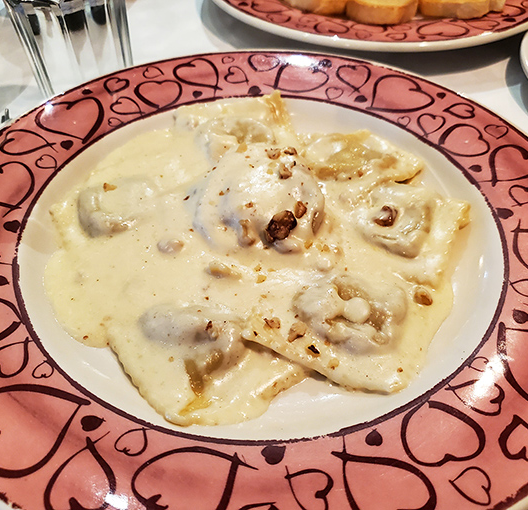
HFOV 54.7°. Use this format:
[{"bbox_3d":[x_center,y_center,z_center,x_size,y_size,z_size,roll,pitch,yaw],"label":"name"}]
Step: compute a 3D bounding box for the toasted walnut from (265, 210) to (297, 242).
[{"bbox_3d":[0.007,-0.012,0.209,0.010,0.011,0.018,28,53,24],"label":"toasted walnut"}]

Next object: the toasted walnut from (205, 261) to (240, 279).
[{"bbox_3d":[-0.017,0.007,0.219,0.016,0.006,0.007,16,49,15],"label":"toasted walnut"}]

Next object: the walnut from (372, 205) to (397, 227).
[{"bbox_3d":[0.054,-0.017,0.224,0.010,0.008,0.012,31,54,26],"label":"walnut"}]

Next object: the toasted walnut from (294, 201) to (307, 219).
[{"bbox_3d":[0.015,-0.018,0.208,0.005,0.006,0.008,7,47,6],"label":"toasted walnut"}]

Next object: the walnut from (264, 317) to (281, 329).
[{"bbox_3d":[0.003,0.026,0.195,0.006,0.004,0.005,18,49,16],"label":"walnut"}]

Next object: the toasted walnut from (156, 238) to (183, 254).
[{"bbox_3d":[-0.042,-0.004,0.230,0.012,0.006,0.007,1,47,1],"label":"toasted walnut"}]

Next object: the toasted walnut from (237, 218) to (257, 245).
[{"bbox_3d":[-0.007,-0.009,0.213,0.007,0.007,0.015,-11,48,-10],"label":"toasted walnut"}]

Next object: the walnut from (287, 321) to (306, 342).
[{"bbox_3d":[0.013,0.029,0.192,0.006,0.004,0.010,28,52,23],"label":"walnut"}]

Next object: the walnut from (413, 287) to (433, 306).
[{"bbox_3d":[0.066,0.017,0.209,0.007,0.006,0.009,-22,51,-20],"label":"walnut"}]

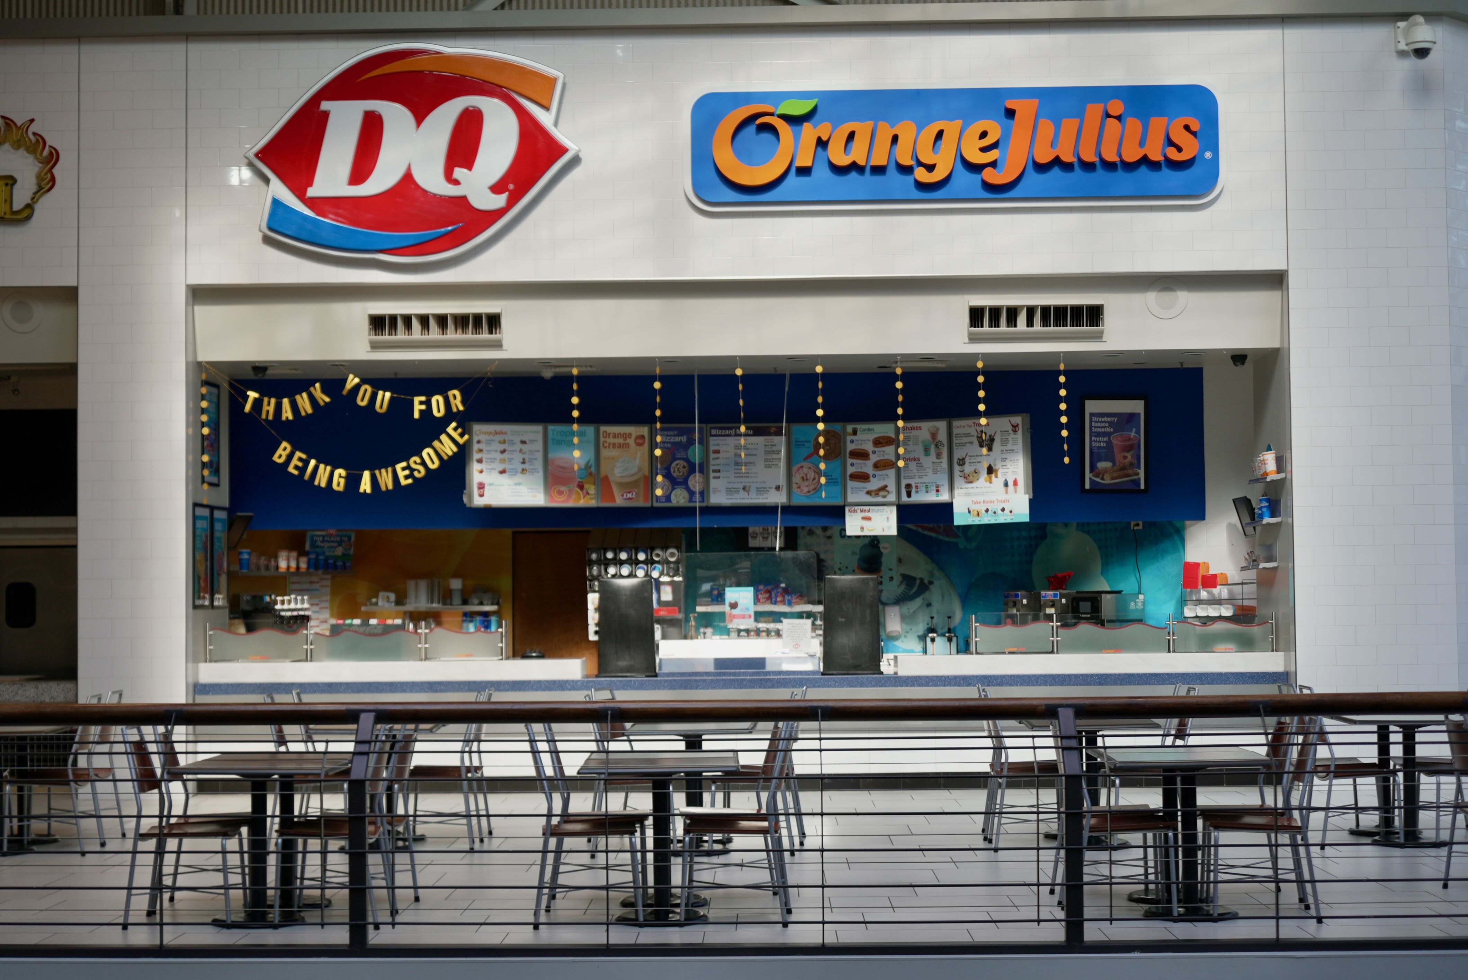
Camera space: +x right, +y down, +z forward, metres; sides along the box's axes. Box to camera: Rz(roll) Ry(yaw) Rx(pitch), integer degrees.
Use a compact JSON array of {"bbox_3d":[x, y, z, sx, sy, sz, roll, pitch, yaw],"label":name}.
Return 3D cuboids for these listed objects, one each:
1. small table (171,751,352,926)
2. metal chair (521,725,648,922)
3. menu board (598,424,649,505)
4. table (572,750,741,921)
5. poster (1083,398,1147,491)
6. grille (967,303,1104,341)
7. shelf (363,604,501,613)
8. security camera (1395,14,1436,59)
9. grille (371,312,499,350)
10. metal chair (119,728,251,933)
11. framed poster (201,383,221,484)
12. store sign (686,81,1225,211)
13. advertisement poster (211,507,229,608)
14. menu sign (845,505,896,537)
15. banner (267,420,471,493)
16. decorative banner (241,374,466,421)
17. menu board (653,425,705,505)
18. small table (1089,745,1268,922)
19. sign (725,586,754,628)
[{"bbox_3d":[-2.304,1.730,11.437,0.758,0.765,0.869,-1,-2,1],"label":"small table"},{"bbox_3d":[-0.723,1.588,11.180,0.545,0.955,0.460,0,-2,-7],"label":"metal chair"},{"bbox_3d":[-0.895,-0.202,19.057,0.447,0.659,0.050,0,-3,-11],"label":"menu board"},{"bbox_3d":[-0.349,1.694,11.376,0.760,0.750,1.200,-1,-2,1],"label":"table"},{"bbox_3d":[3.207,-0.383,19.562,0.535,0.810,0.030,-1,-2,1],"label":"poster"},{"bbox_3d":[2.363,-1.312,18.216,1.055,0.287,0.081,-1,11,1],"label":"grille"},{"bbox_3d":[-2.746,1.072,20.972,1.232,0.045,0.303,-1,-2,1],"label":"shelf"},{"bbox_3d":[5.211,-3.434,17.795,0.242,0.353,0.424,-1,-2,1],"label":"security camera"},{"bbox_3d":[-2.353,-1.250,18.280,1.055,0.287,0.081,-1,11,1],"label":"grille"},{"bbox_3d":[-2.654,1.614,11.284,0.535,0.955,0.460,-1,-2,-1],"label":"metal chair"},{"bbox_3d":[-4.251,-0.453,18.919,0.035,0.835,0.570,-1,-3,1],"label":"framed poster"},{"bbox_3d":[1.700,-2.665,17.973,4.140,0.960,0.250,-1,-2,1],"label":"store sign"},{"bbox_3d":[-4.215,0.555,19.078,0.030,0.825,0.555,-1,-3,1],"label":"advertisement poster"},{"bbox_3d":[1.126,0.254,19.107,0.431,0.264,0.020,-1,-3,12],"label":"menu sign"},{"bbox_3d":[-2.898,-0.264,18.450,1.614,0.580,0.040,-1,-2,1],"label":"banner"},{"bbox_3d":[-3.059,-0.743,18.713,1.798,0.370,0.050,-1,-3,1],"label":"decorative banner"},{"bbox_3d":[-0.449,-0.206,19.166,0.438,0.667,0.050,0,-3,-6],"label":"menu board"},{"bbox_3d":[2.145,1.664,11.345,0.760,0.750,1.200,-1,-2,1],"label":"small table"},{"bbox_3d":[0.050,0.927,18.512,0.232,0.308,0.020,-1,-2,1],"label":"sign"}]

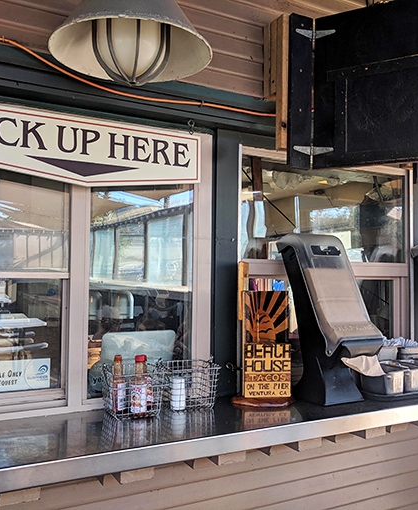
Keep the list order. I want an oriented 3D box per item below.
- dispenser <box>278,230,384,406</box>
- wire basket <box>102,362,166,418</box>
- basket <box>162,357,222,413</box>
[{"bbox_3d":[0.430,0.218,1.856,0.193,0.592,0.365,2,-2,-28],"label":"dispenser"},{"bbox_3d":[-0.247,0.426,1.617,0.169,0.145,0.158,2,-2,-27],"label":"wire basket"},{"bbox_3d":[-0.075,0.431,1.706,0.169,0.145,0.158,2,-2,-27],"label":"basket"}]

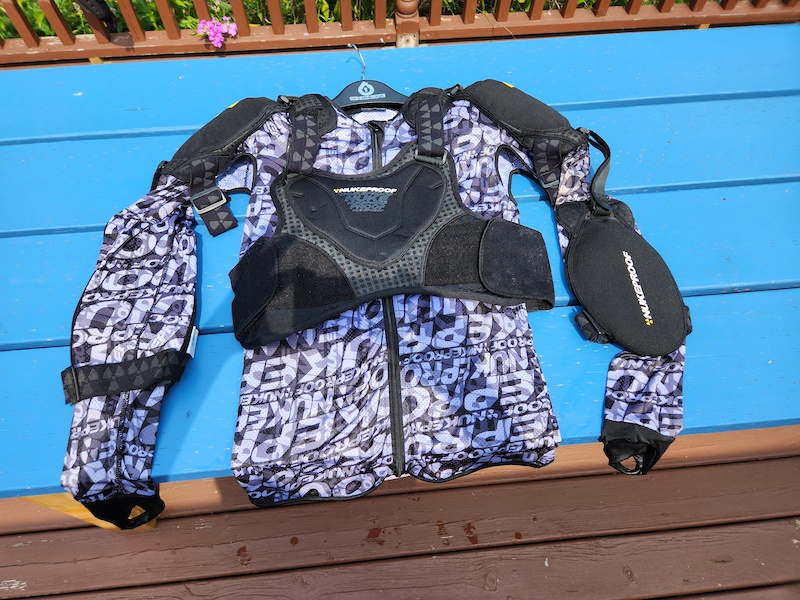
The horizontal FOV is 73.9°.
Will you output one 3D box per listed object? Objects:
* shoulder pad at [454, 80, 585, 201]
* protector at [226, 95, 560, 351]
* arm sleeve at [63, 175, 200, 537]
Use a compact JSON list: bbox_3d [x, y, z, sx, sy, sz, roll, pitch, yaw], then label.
[{"bbox_3d":[0.236,-0.318,1.040,0.260,0.100,0.190,15,60,9],"label":"shoulder pad"},{"bbox_3d":[-0.032,-0.169,0.936,0.510,0.125,0.490,-5,59,-2],"label":"protector"},{"bbox_3d":[-0.416,0.034,0.853,0.180,0.075,0.610,-5,59,-2],"label":"arm sleeve"}]

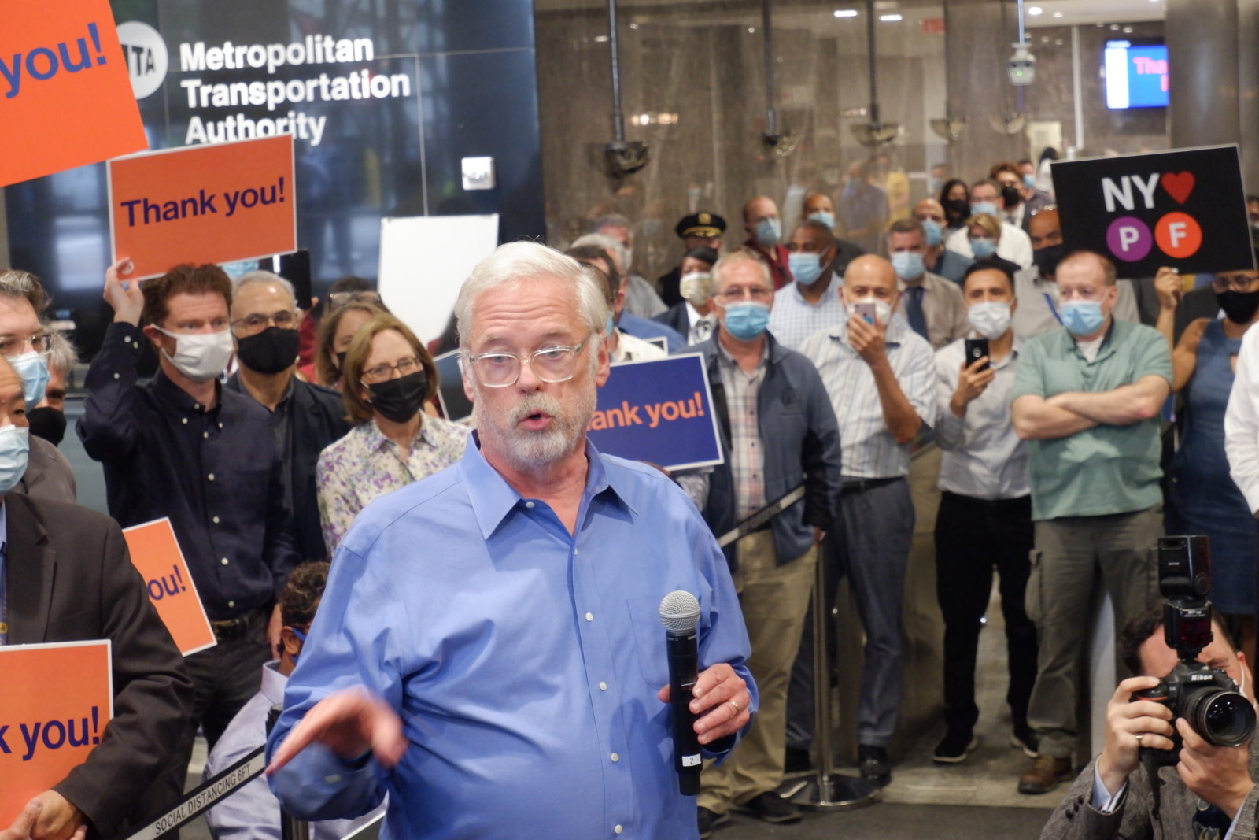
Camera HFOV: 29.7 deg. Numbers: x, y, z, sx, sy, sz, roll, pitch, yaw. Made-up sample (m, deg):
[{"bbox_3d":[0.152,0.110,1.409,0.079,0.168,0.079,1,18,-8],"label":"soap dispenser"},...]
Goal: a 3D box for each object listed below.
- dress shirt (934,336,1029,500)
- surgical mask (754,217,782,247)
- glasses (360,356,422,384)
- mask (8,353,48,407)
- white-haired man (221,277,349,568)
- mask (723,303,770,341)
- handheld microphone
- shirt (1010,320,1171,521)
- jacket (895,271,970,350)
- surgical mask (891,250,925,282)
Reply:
[{"bbox_3d":[1.215,-0.011,7.970,0.410,0.560,0.300,-2,6,7],"label":"dress shirt"},{"bbox_3d":[0.657,-0.890,11.300,0.140,0.125,0.085,-6,8,-27],"label":"surgical mask"},{"bbox_3d":[-0.547,-0.115,5.500,0.138,0.044,0.138,-10,5,-14],"label":"glasses"},{"bbox_3d":[-1.208,-0.081,4.700,0.140,0.112,0.085,-6,6,-36],"label":"mask"},{"bbox_3d":[-0.902,0.501,6.289,0.500,1.790,0.320,-4,6,-14],"label":"white-haired man"},{"bbox_3d":[0.358,-0.301,7.280,0.148,0.125,0.090,-2,6,2],"label":"mask"},{"bbox_3d":[0.067,0.334,2.910,0.051,0.256,0.051,-3,5,0],"label":"handheld microphone"},{"bbox_3d":[1.476,0.002,7.600,0.490,0.630,0.360,-1,5,17],"label":"shirt"},{"bbox_3d":[1.231,-0.319,10.500,0.520,0.680,0.310,-2,5,6],"label":"jacket"},{"bbox_3d":[1.182,-0.653,10.100,0.145,0.124,0.090,-2,6,6],"label":"surgical mask"}]

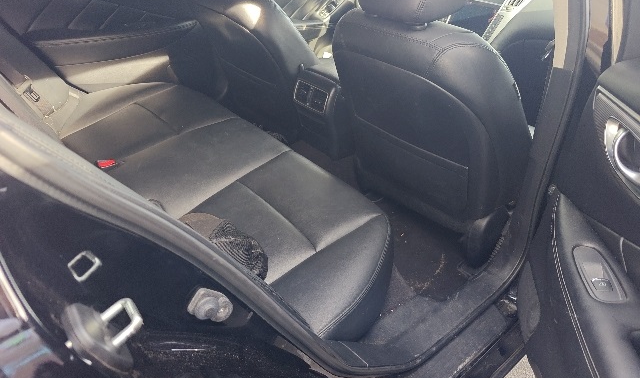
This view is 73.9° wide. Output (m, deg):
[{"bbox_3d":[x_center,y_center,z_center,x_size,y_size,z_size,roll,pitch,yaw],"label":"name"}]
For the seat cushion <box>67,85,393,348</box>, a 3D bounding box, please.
[{"bbox_3d":[-0.365,-0.016,1.217,0.510,0.208,1.295,-27,43,-31],"label":"seat cushion"}]

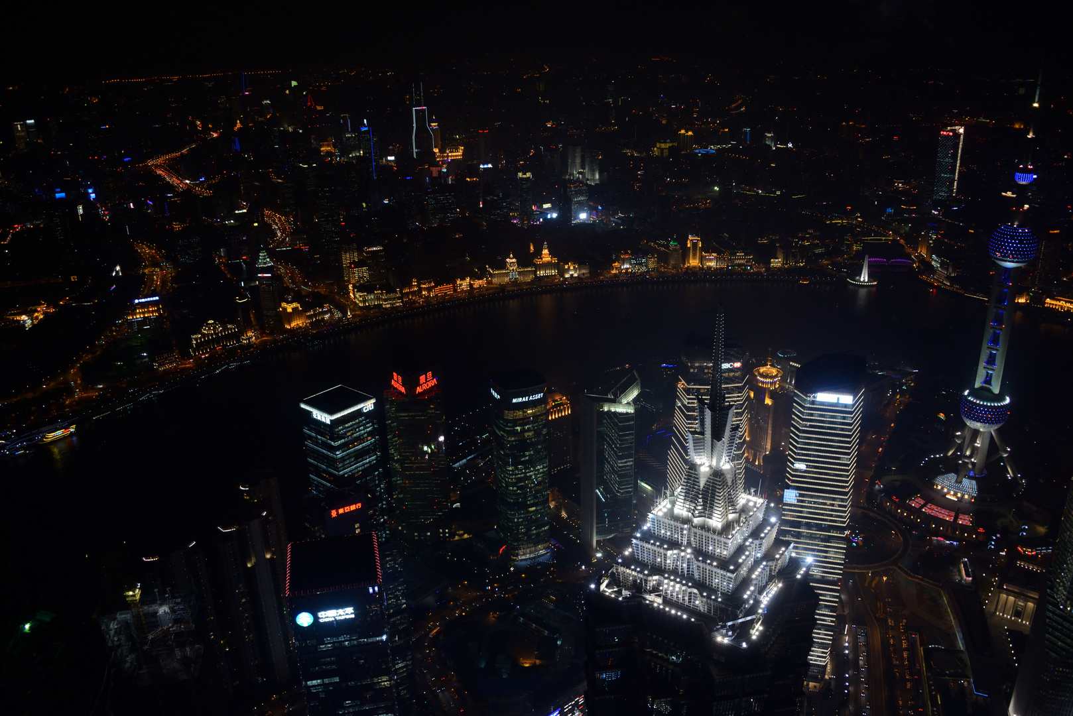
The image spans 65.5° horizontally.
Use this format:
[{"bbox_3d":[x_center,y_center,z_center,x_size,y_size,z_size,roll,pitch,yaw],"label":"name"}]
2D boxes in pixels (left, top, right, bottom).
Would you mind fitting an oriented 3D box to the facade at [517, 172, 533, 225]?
[{"bbox_3d":[-30.277,-438.176,2293.552,37.000,143.000,36.000,-3,21,-4],"label":"facade"}]

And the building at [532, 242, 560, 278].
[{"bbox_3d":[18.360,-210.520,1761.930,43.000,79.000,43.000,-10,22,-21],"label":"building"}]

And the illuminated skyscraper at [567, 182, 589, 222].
[{"bbox_3d":[114.140,-416.610,2249.830,52.000,116.000,40.000,-6,22,-12],"label":"illuminated skyscraper"}]

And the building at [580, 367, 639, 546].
[{"bbox_3d":[70.470,96.800,811.550,43.000,184.000,30.000,-10,22,-21],"label":"building"}]

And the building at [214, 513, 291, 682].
[{"bbox_3d":[-215.063,190.683,646.200,34.000,150.000,25.000,-6,21,-10],"label":"building"}]

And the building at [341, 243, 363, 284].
[{"bbox_3d":[-384.210,-194.750,1739.060,40.000,95.000,30.000,-8,22,-15],"label":"building"}]

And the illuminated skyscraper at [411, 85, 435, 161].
[{"bbox_3d":[-416.275,-856.032,3089.139,71.000,290.000,50.000,-3,21,-4],"label":"illuminated skyscraper"}]

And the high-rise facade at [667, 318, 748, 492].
[{"bbox_3d":[143.560,98.750,718.470,54.000,250.000,52.000,-1,21,2],"label":"high-rise facade"}]

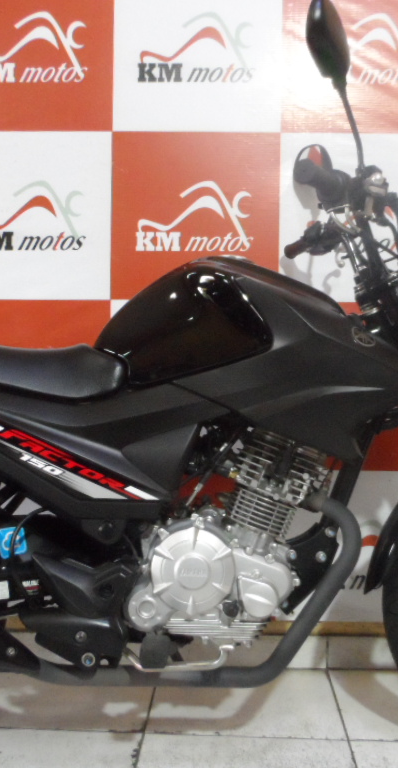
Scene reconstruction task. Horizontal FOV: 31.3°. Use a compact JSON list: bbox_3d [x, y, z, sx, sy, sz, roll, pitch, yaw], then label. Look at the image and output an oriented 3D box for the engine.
[{"bbox_3d":[0.057,0.281,1.360,0.390,0.410,0.330,1,-2,0],"label":"engine"}]

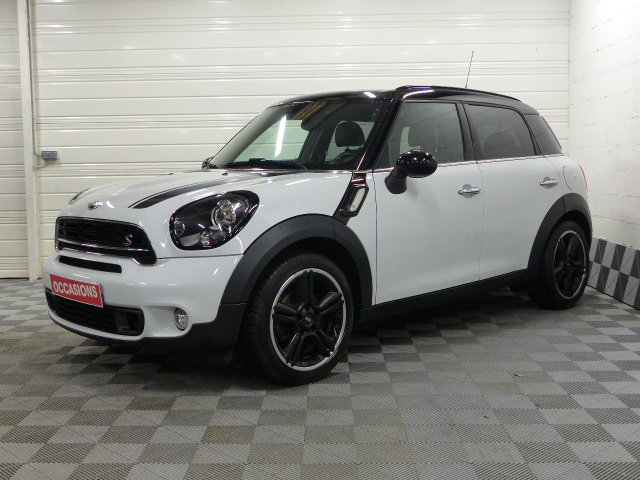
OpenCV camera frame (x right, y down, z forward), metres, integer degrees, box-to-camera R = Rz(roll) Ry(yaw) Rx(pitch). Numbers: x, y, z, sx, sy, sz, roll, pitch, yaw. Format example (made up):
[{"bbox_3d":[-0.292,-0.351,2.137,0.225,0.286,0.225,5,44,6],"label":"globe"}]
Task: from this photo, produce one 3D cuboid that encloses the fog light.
[{"bbox_3d":[-0.597,0.342,3.253,0.060,0.100,0.098,-6,8,-45],"label":"fog light"}]

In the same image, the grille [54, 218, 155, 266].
[{"bbox_3d":[-1.113,-0.011,3.612,0.140,0.215,0.970,-6,8,-44],"label":"grille"}]

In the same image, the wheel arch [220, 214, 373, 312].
[{"bbox_3d":[-0.087,0.125,3.450,0.970,0.500,0.130,-6,8,-44],"label":"wheel arch"}]

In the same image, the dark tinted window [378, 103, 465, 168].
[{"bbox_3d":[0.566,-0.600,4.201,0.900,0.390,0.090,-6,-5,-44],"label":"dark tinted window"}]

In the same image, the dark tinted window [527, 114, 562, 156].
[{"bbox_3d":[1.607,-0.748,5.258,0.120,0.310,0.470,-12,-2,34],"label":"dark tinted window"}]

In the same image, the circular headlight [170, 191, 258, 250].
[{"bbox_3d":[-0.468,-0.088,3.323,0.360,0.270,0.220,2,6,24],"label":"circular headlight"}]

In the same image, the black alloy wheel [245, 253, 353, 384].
[{"bbox_3d":[-0.122,0.370,3.578,0.648,0.648,0.225,-6,7,-43],"label":"black alloy wheel"}]

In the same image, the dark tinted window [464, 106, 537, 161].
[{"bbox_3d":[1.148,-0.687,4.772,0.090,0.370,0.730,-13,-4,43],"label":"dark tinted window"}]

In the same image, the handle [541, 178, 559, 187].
[{"bbox_3d":[1.567,-0.390,5.056,0.210,0.037,0.045,-6,8,-45],"label":"handle"}]

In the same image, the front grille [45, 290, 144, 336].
[{"bbox_3d":[-1.133,0.353,3.635,0.110,0.155,1.000,-6,8,-45],"label":"front grille"}]

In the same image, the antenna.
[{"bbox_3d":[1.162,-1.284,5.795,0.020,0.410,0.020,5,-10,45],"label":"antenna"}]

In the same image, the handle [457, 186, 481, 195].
[{"bbox_3d":[0.885,-0.290,4.382,0.210,0.037,0.045,-6,8,-45],"label":"handle"}]

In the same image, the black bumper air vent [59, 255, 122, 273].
[{"bbox_3d":[-1.150,0.122,3.594,0.070,0.055,0.630,-6,8,-44],"label":"black bumper air vent"}]

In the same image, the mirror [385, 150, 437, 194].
[{"bbox_3d":[0.477,-0.356,3.889,0.270,0.230,0.220,-6,8,-44],"label":"mirror"}]

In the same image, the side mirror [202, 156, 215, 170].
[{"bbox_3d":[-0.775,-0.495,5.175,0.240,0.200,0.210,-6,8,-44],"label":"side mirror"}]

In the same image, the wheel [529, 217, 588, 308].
[{"bbox_3d":[1.723,0.177,5.389,0.648,0.648,0.225,-6,8,-45],"label":"wheel"}]

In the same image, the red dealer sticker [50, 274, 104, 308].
[{"bbox_3d":[-1.183,0.243,3.590,0.012,0.110,0.520,-11,11,-44],"label":"red dealer sticker"}]

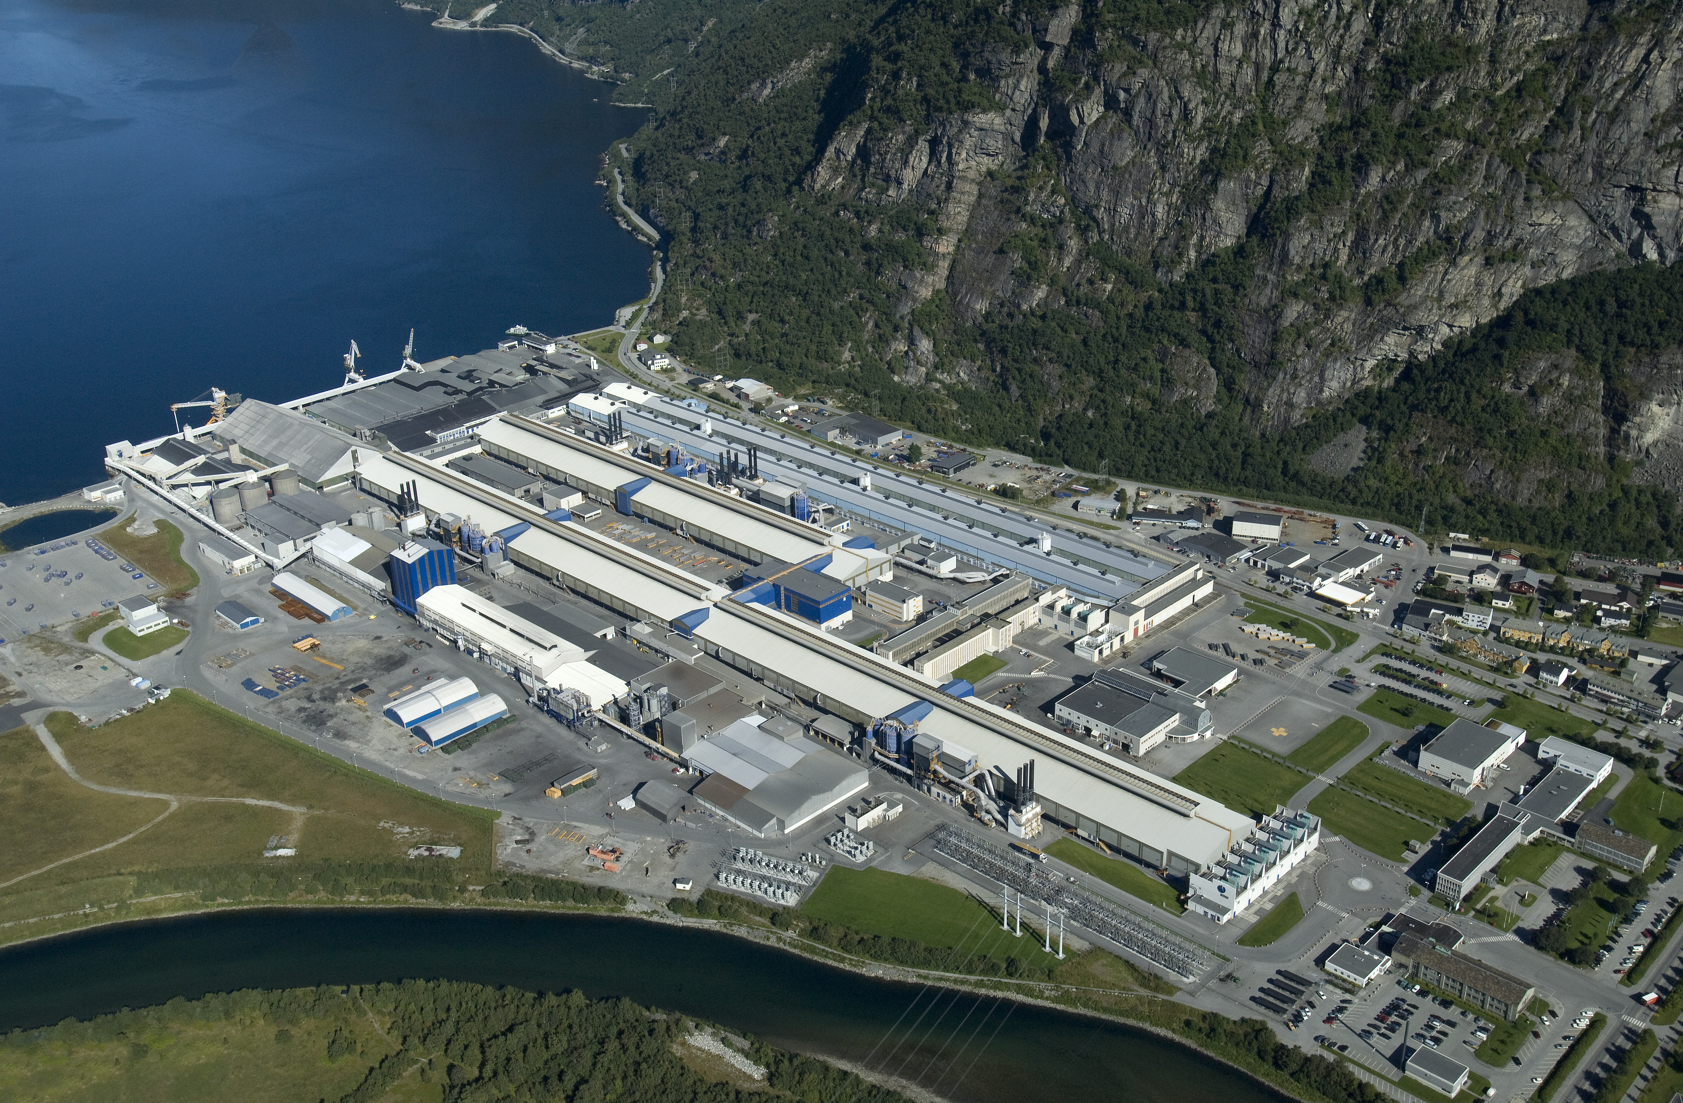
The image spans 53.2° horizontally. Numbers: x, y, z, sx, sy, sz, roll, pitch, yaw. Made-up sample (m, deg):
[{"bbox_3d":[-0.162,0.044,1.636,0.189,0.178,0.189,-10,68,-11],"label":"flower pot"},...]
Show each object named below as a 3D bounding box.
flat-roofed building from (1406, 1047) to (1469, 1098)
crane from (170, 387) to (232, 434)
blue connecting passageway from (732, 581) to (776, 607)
[{"bbox_3d":[227.287,198.308,641.850,18.880,6.300,12.400,21,32,40],"label":"flat-roofed building"},{"bbox_3d":[-509.070,-110.710,1340.430,47.300,39.250,13.080,-6,26,-9],"label":"crane"},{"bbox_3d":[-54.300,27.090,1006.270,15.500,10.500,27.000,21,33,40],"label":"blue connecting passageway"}]

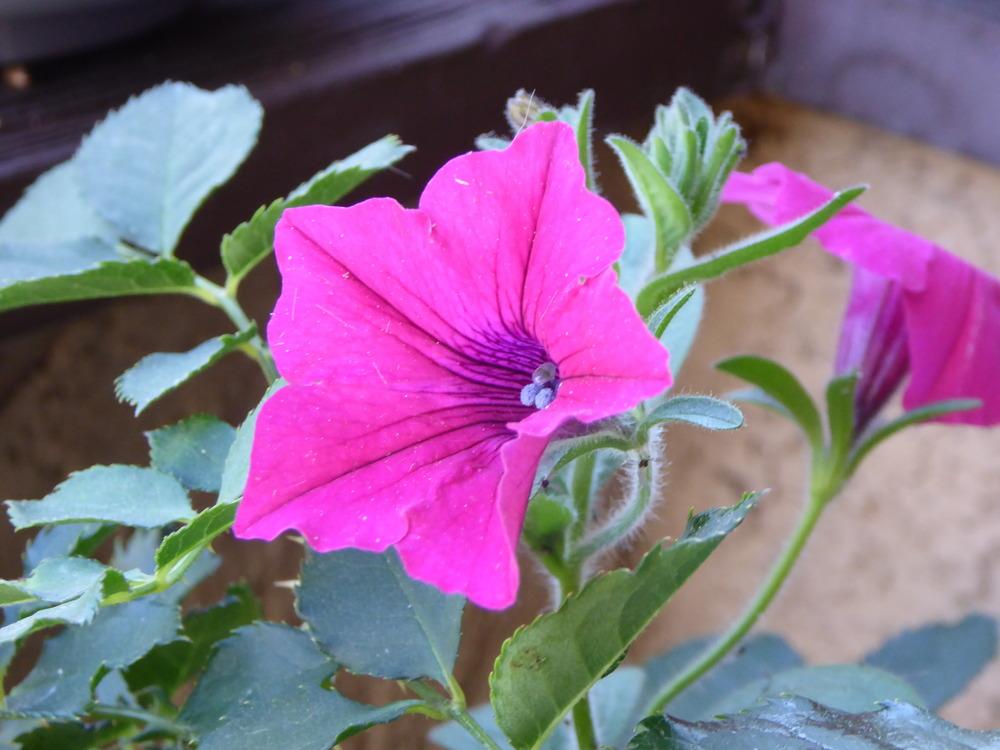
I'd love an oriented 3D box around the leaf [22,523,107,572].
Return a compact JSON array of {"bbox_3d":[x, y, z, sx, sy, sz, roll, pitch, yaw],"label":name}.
[{"bbox_3d":[-0.073,0.029,0.475,0.015,0.004,0.011,-28,48,-15],"label":"leaf"}]

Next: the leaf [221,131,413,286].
[{"bbox_3d":[-0.030,-0.027,0.460,0.034,0.007,0.017,-37,15,-12],"label":"leaf"}]

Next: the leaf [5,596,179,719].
[{"bbox_3d":[-0.069,0.047,0.475,0.031,0.005,0.018,-31,38,-12],"label":"leaf"}]

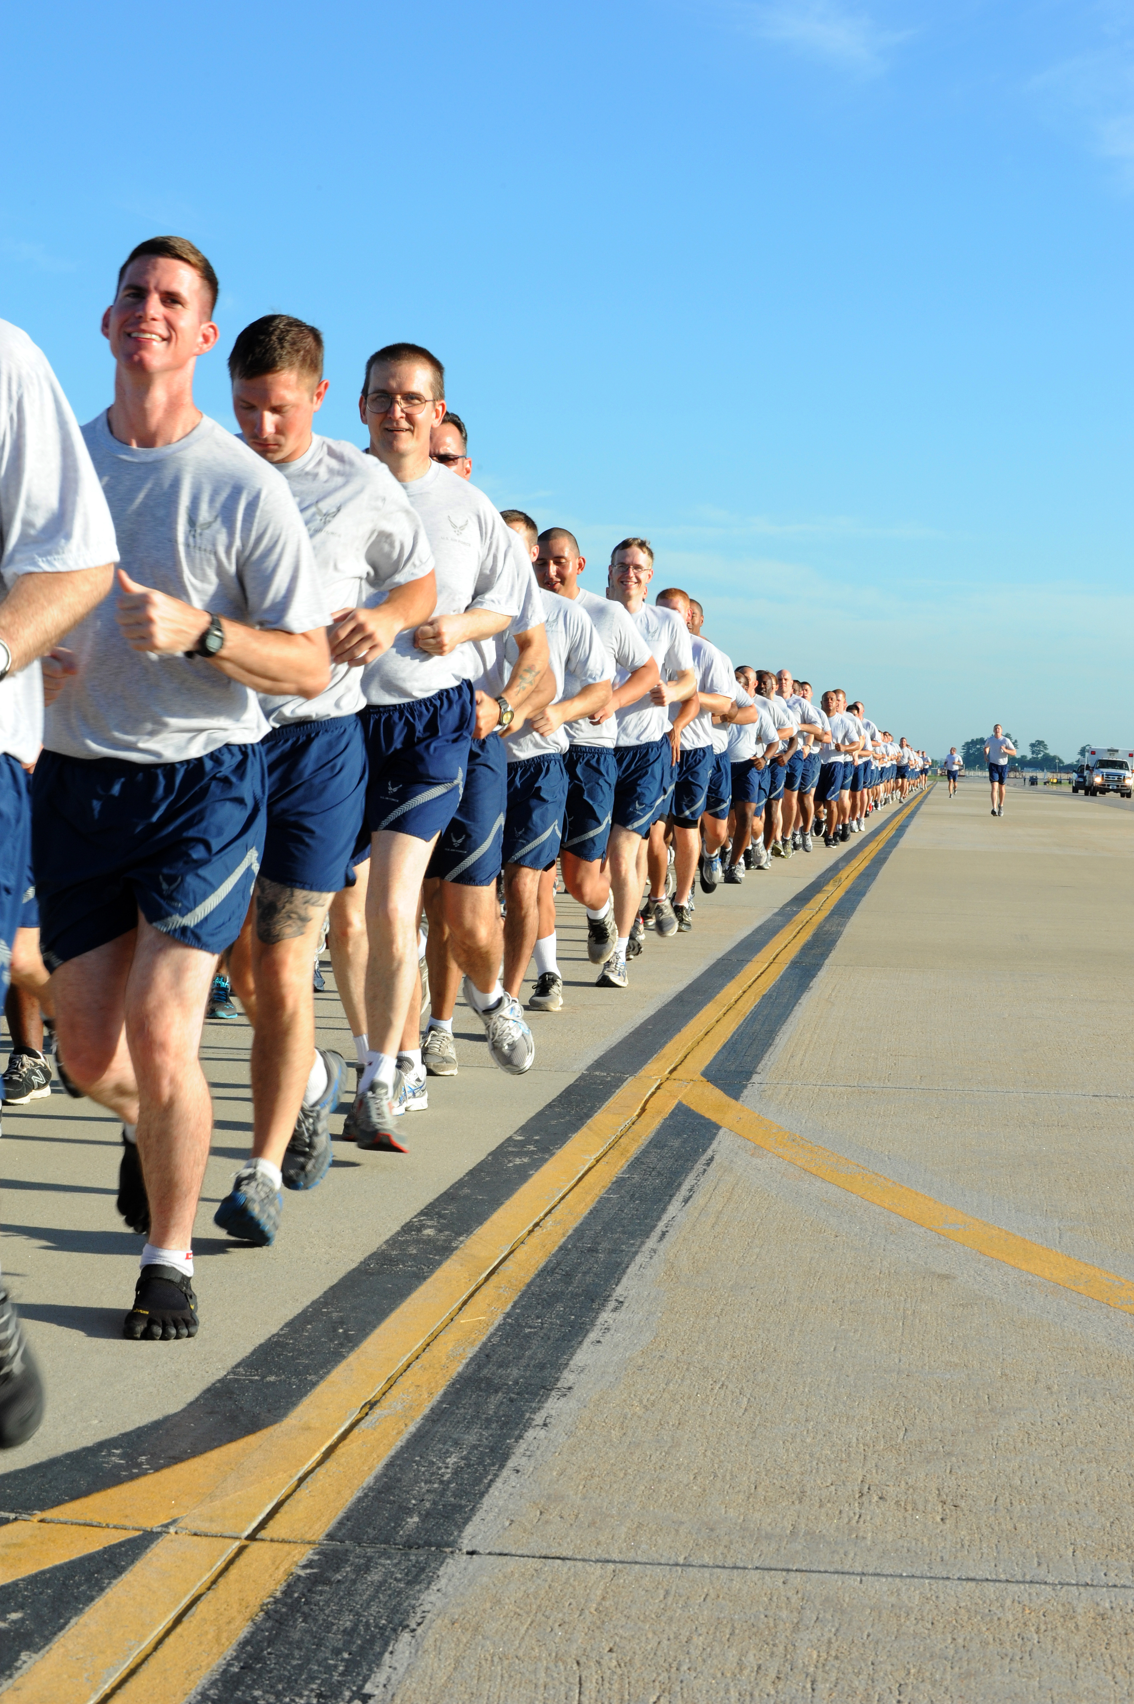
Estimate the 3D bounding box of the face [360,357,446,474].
[{"bbox_3d":[-0.355,-0.950,7.150,0.175,0.230,0.170,1,1,2],"label":"face"}]

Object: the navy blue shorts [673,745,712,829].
[{"bbox_3d":[0.571,-0.338,17.000,0.370,0.410,0.300,2,2,6],"label":"navy blue shorts"}]

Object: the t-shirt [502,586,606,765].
[{"bbox_3d":[-0.140,-0.593,11.050,0.530,0.580,0.310,2,2,8],"label":"t-shirt"}]

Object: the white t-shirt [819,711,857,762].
[{"bbox_3d":[2.956,-1.262,36.500,0.510,0.610,0.310,2,2,6],"label":"white t-shirt"}]

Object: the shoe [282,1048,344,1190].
[{"bbox_3d":[-0.491,0.525,6.450,0.110,0.295,0.120,-1,-39,26],"label":"shoe"}]

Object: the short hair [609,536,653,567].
[{"bbox_3d":[0.262,-1.214,13.450,0.165,0.140,0.195,2,2,8],"label":"short hair"}]

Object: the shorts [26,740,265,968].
[{"bbox_3d":[-0.661,0.001,5.250,0.380,0.380,0.310,2,2,6],"label":"shorts"}]

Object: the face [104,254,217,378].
[{"bbox_3d":[-0.643,-0.849,5.230,0.185,0.195,0.150,8,-6,6],"label":"face"}]

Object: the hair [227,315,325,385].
[{"bbox_3d":[-0.525,-0.898,5.980,0.170,0.150,0.200,2,14,14],"label":"hair"}]

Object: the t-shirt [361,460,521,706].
[{"bbox_3d":[-0.355,-0.589,7.270,0.490,0.560,0.310,1,1,5],"label":"t-shirt"}]

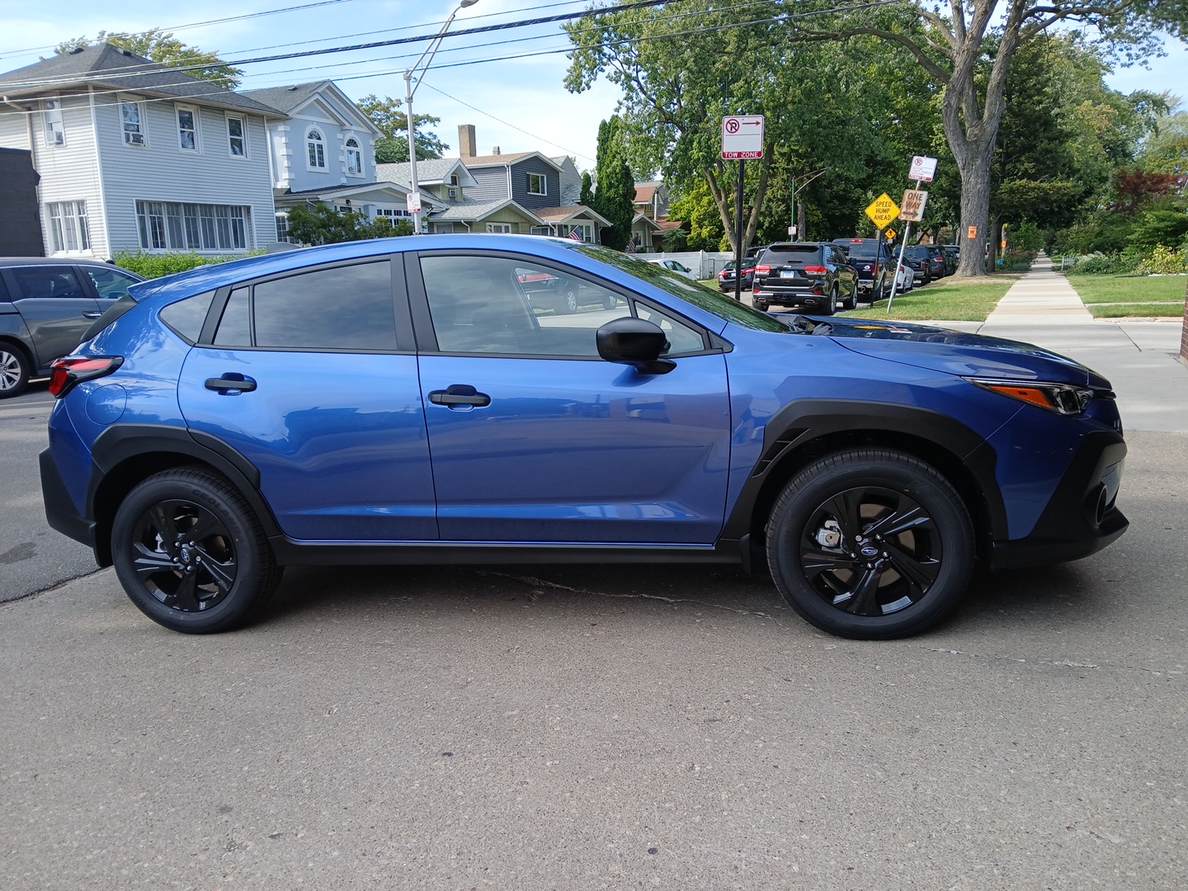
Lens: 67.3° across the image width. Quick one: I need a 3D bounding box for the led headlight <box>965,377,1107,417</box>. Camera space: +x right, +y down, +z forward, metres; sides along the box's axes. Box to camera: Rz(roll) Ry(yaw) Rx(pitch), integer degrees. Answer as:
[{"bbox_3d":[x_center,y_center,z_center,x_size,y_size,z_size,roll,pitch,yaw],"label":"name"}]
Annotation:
[{"bbox_3d":[1.507,-0.197,3.110,0.500,0.155,0.380,-2,11,11],"label":"led headlight"}]

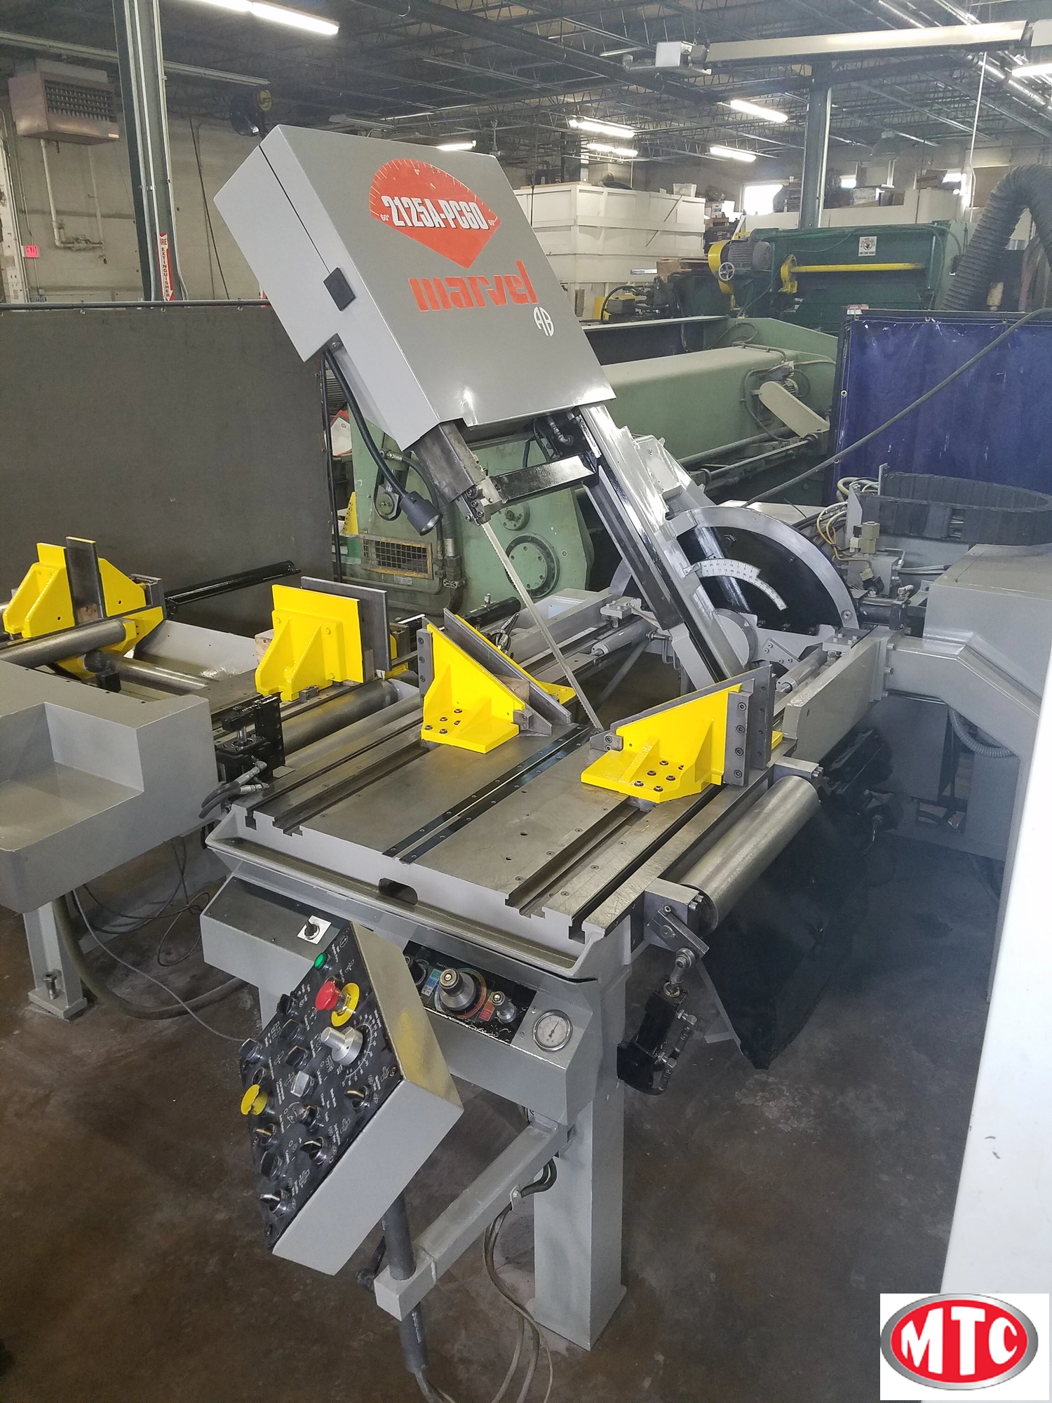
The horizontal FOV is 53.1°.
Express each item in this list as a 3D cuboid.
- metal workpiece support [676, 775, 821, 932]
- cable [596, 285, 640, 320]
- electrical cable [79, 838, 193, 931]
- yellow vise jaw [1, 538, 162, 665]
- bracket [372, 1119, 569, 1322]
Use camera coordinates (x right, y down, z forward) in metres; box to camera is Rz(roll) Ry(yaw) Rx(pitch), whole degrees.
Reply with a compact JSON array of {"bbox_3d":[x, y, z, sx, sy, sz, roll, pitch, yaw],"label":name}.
[{"bbox_3d":[0.422,0.278,1.996,0.098,0.098,0.518,12,24,31],"label":"metal workpiece support"},{"bbox_3d":[0.721,-3.105,8.200,0.300,0.280,0.120,1,21,5],"label":"cable"},{"bbox_3d":[-1.046,0.521,2.879,0.175,0.315,0.306,12,24,31],"label":"electrical cable"},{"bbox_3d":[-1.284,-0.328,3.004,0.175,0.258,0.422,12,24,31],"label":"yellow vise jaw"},{"bbox_3d":[-0.058,0.699,1.484,0.045,0.046,0.402,13,25,32],"label":"bracket"}]

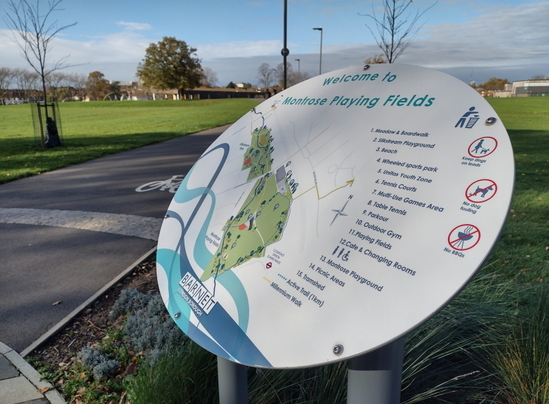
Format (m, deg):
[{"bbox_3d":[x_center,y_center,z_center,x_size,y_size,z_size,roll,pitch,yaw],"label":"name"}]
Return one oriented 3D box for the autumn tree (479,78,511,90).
[{"bbox_3d":[131.488,-68.559,255.989,19.125,10.104,19.125,0,14,0],"label":"autumn tree"}]

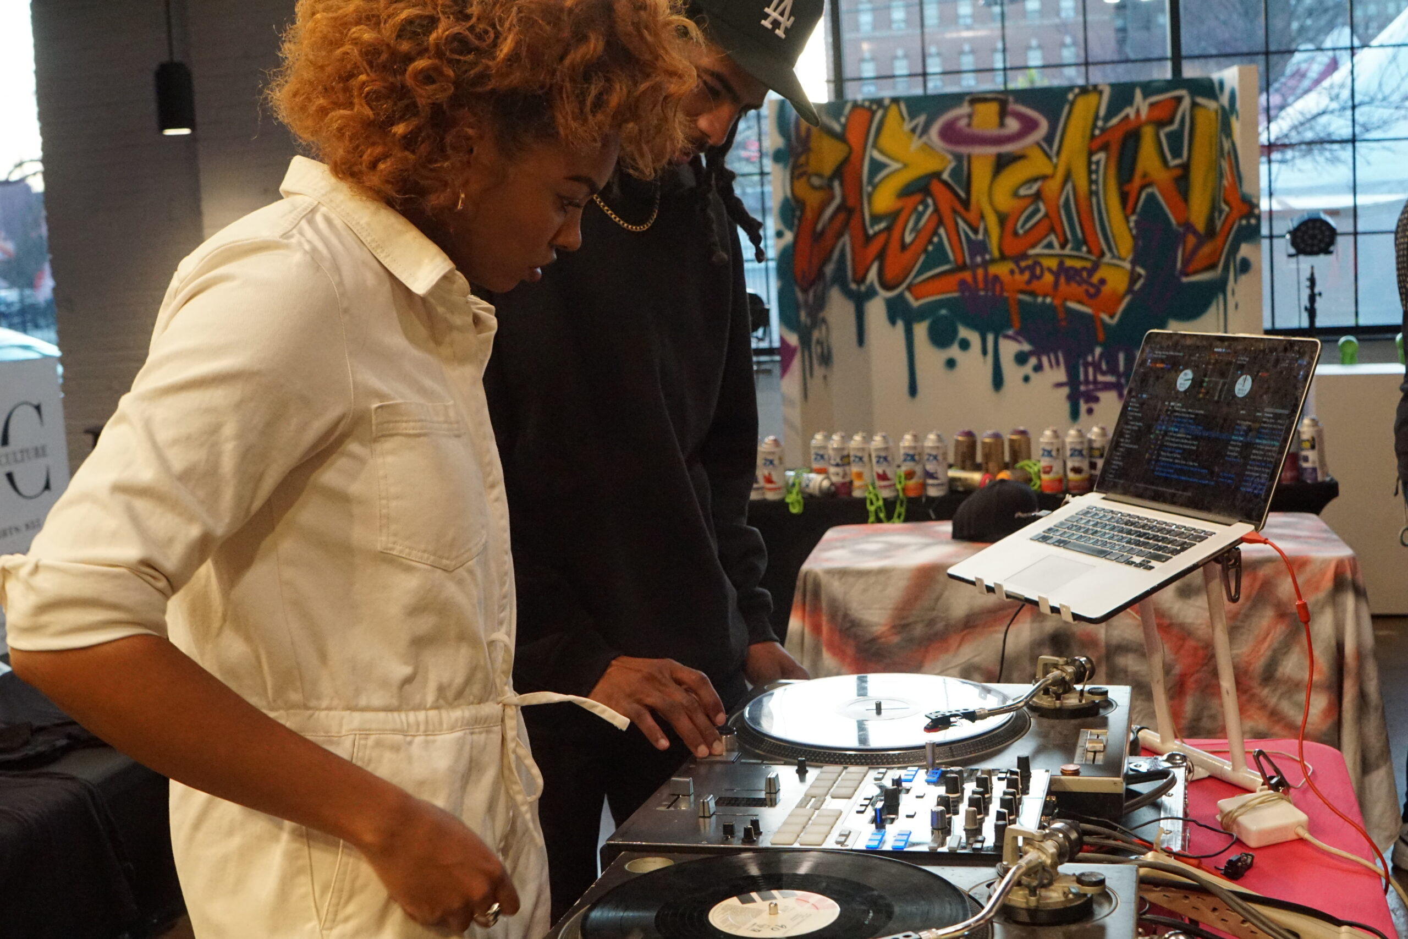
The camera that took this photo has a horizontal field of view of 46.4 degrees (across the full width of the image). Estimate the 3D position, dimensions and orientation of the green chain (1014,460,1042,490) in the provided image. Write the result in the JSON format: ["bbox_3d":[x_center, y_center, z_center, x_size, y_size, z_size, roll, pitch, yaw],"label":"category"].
[{"bbox_3d":[0.950,0.018,4.810,0.080,0.092,0.080,-1,6,11],"label":"green chain"}]

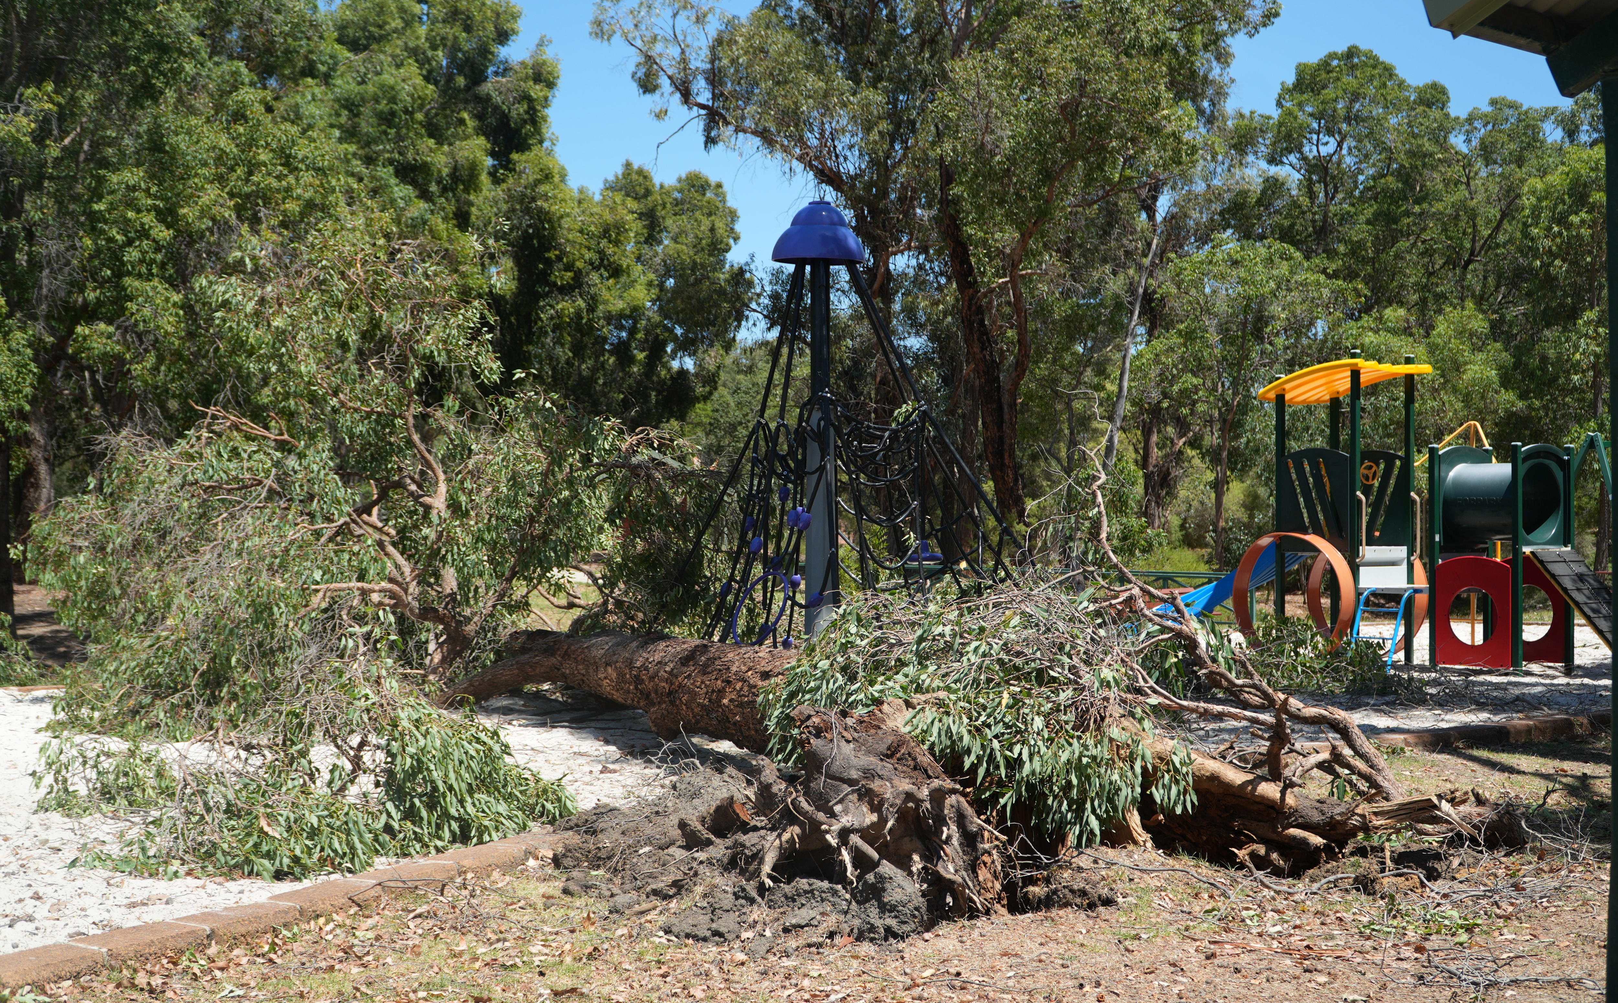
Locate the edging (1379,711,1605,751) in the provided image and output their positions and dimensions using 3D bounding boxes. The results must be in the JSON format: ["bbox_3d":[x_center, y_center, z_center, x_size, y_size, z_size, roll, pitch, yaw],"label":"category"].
[{"bbox_3d":[5.030,1.710,13.200,2.900,0.150,0.240,0,0,-35],"label":"edging"}]

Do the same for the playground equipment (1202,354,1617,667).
[{"bbox_3d":[6.600,0.050,19.500,2.500,3.400,5.600,0,0,-37],"label":"playground equipment"}]

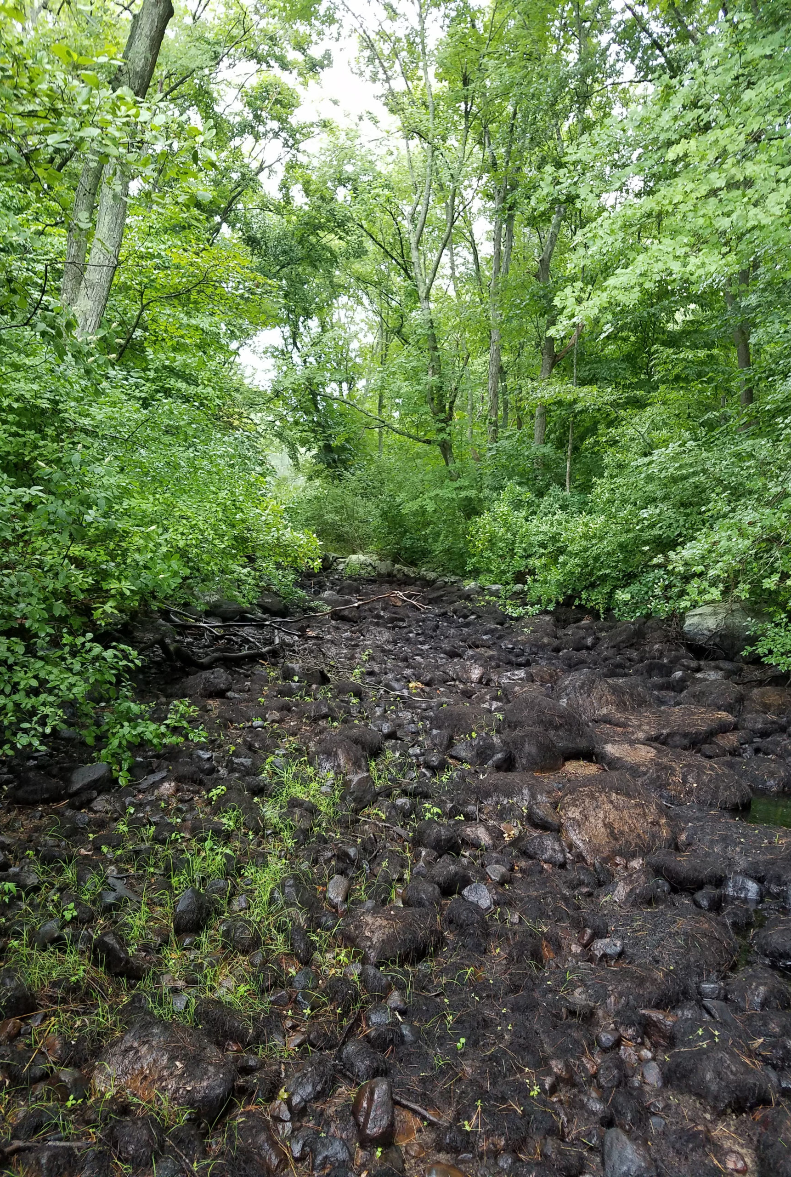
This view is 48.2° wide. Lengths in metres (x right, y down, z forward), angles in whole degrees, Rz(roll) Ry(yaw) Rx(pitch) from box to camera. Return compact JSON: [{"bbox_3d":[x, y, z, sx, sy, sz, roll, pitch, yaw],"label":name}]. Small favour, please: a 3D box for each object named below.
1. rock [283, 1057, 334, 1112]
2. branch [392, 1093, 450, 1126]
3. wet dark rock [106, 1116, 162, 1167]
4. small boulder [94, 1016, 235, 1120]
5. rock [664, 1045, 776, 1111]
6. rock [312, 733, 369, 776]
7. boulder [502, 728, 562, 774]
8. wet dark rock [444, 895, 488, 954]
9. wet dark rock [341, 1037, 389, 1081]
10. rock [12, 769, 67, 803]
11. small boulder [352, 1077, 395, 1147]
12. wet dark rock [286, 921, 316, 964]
[{"bbox_3d":[-0.219,1.253,2.235,0.094,0.097,0.151,3,5,30],"label":"rock"},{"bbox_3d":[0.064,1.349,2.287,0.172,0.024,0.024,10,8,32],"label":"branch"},{"bbox_3d":[-0.629,1.329,2.127,0.129,0.084,0.116,0,4,0],"label":"wet dark rock"},{"bbox_3d":[-0.599,1.235,2.292,0.341,0.161,0.273,2,5,15],"label":"small boulder"},{"bbox_3d":[0.871,1.314,2.376,0.280,0.121,0.202,1,4,15],"label":"rock"},{"bbox_3d":[-0.314,0.949,5.032,0.319,0.225,0.287,0,5,-4],"label":"rock"},{"bbox_3d":[0.794,0.932,5.130,0.353,0.244,0.318,1,5,9],"label":"boulder"},{"bbox_3d":[0.241,1.147,3.027,0.151,0.171,0.203,0,5,5],"label":"wet dark rock"},{"bbox_3d":[-0.081,1.245,2.340,0.126,0.083,0.120,0,5,-2],"label":"wet dark rock"},{"bbox_3d":[-1.857,1.034,4.616,0.256,0.163,0.192,1,5,0],"label":"rock"},{"bbox_3d":[-0.054,1.279,2.166,0.105,0.108,0.173,1,5,0],"label":"small boulder"},{"bbox_3d":[-0.317,1.182,2.950,0.096,0.127,0.116,0,4,0],"label":"wet dark rock"}]

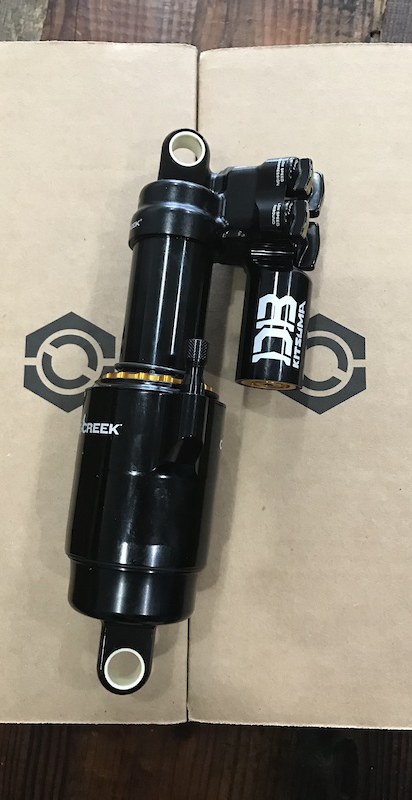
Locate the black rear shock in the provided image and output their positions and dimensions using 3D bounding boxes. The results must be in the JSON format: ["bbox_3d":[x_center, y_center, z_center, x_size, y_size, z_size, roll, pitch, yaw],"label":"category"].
[{"bbox_3d":[-0.001,0.002,0.279,0.099,0.059,0.240,8,82,-10],"label":"black rear shock"}]

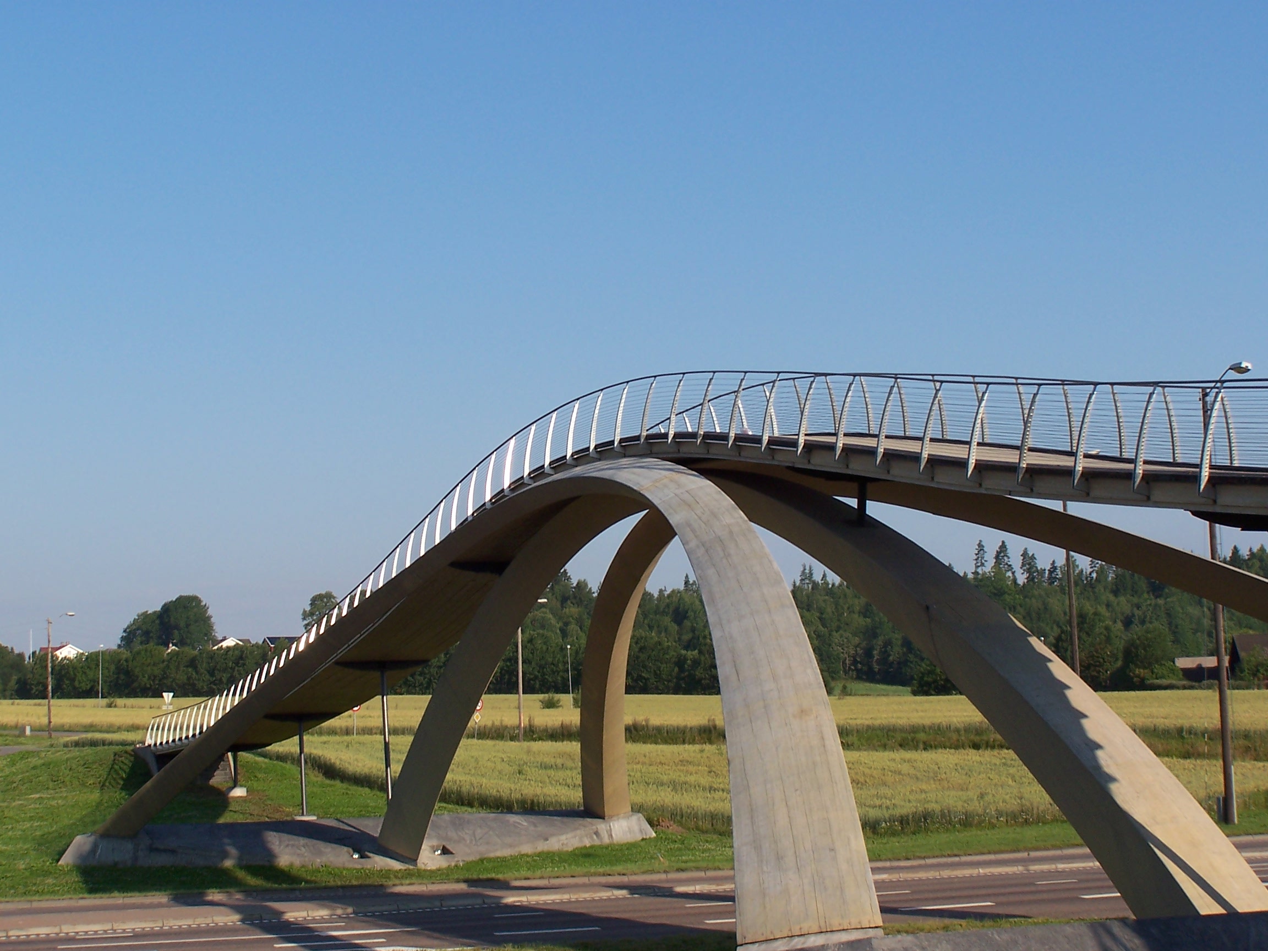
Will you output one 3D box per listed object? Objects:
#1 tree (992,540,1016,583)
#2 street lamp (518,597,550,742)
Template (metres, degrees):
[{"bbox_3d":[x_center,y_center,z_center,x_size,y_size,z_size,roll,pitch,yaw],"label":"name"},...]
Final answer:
[{"bbox_3d":[59.169,20.657,388.946,5.000,20.500,5.000,-2,-6,0],"label":"tree"},{"bbox_3d":[-6.730,12.785,162.493,2.100,9.600,0.380,-2,-6,0],"label":"street lamp"}]

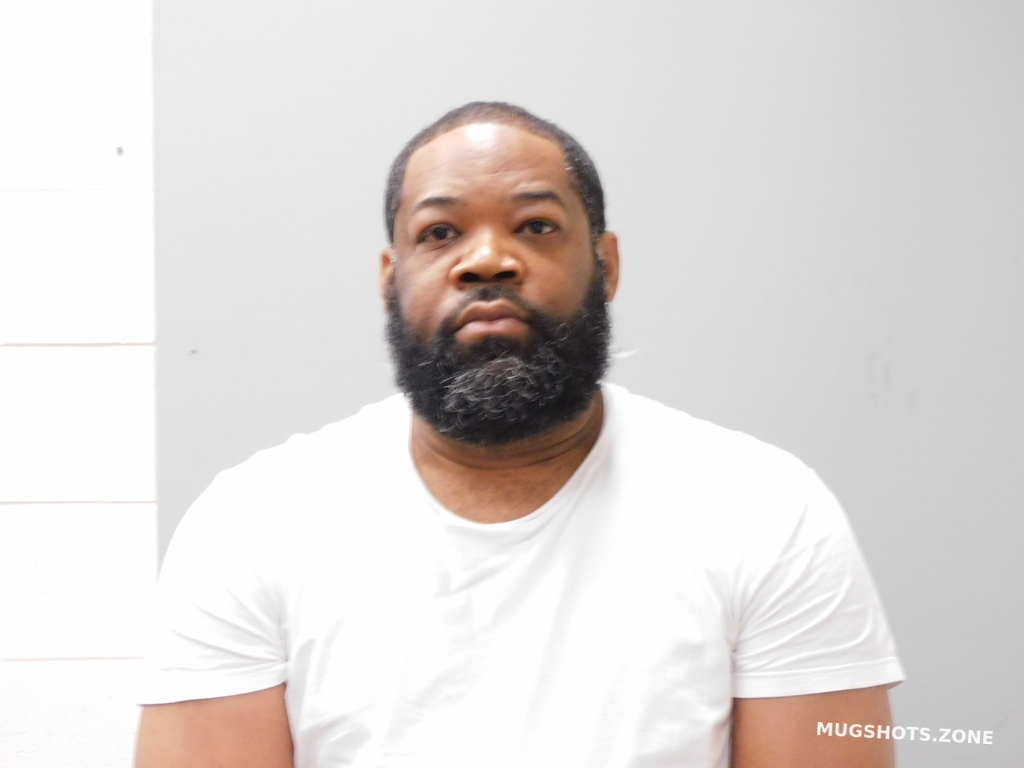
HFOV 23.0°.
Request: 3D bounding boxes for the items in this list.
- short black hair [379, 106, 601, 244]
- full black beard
[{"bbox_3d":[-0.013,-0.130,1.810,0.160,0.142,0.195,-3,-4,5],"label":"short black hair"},{"bbox_3d":[-0.009,-0.021,1.745,0.158,0.127,0.120,-3,-4,5],"label":"full black beard"}]

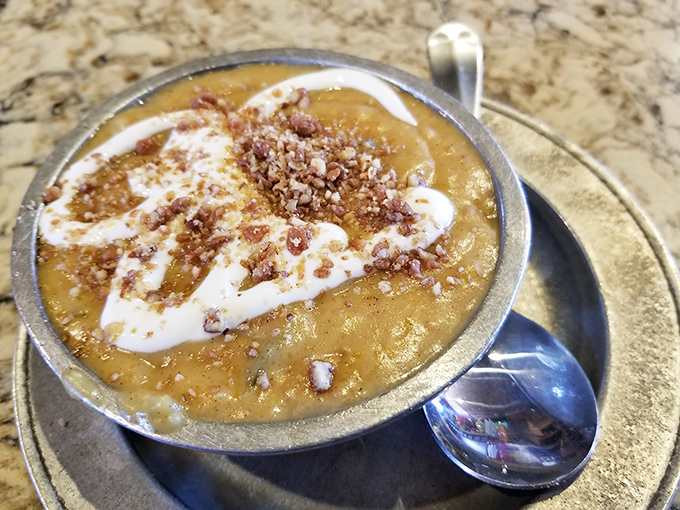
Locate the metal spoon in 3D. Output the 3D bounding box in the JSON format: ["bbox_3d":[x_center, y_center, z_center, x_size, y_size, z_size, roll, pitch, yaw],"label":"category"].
[{"bbox_3d":[0.045,-0.020,0.169,0.044,0.023,0.179,1,58,1],"label":"metal spoon"}]

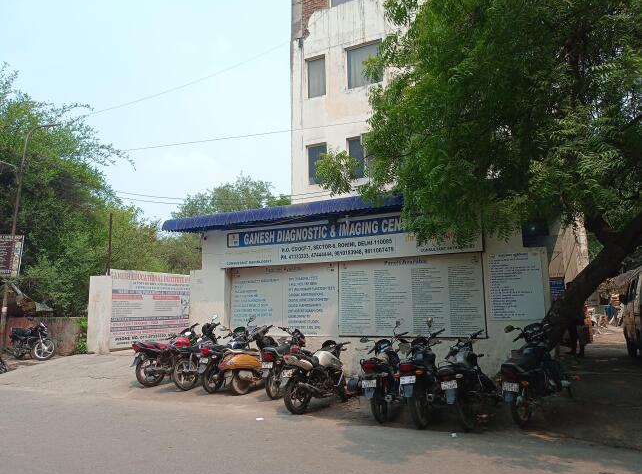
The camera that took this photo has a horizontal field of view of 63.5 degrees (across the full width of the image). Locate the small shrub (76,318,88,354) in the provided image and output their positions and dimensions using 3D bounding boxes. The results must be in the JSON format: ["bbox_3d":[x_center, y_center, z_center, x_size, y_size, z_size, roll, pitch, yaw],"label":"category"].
[{"bbox_3d":[-6.483,2.678,14.100,0.500,0.980,0.500,-5,-9,28],"label":"small shrub"}]

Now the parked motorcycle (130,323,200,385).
[{"bbox_3d":[-3.147,2.569,11.179,0.750,1.120,1.980,-8,-10,41],"label":"parked motorcycle"}]

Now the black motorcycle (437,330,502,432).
[{"bbox_3d":[1.899,1.796,6.679,0.750,1.120,1.980,-5,-10,27],"label":"black motorcycle"}]

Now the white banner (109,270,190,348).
[{"bbox_3d":[-4.959,2.109,15.408,0.050,2.120,3.333,-4,-9,24],"label":"white banner"}]

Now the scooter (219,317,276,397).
[{"bbox_3d":[-1.155,2.040,8.922,0.700,1.150,1.760,-4,-10,23],"label":"scooter"}]

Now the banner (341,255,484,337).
[{"bbox_3d":[1.658,1.163,9.989,2.925,1.536,0.060,-5,-9,28],"label":"banner"}]

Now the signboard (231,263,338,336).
[{"bbox_3d":[-0.878,1.408,11.491,2.825,1.539,0.050,-5,-9,28],"label":"signboard"}]

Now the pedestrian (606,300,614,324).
[{"bbox_3d":[15.956,4.134,28.589,0.500,1.620,0.350,-5,-10,25],"label":"pedestrian"}]

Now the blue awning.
[{"bbox_3d":[-0.658,-0.508,11.020,6.400,0.380,0.900,-5,-9,28],"label":"blue awning"}]

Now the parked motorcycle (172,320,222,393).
[{"bbox_3d":[-2.323,2.428,10.504,0.750,1.150,1.980,-5,-9,29],"label":"parked motorcycle"}]

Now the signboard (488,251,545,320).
[{"bbox_3d":[2.934,0.736,7.815,0.773,1.009,0.030,-5,-10,25],"label":"signboard"}]

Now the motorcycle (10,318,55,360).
[{"bbox_3d":[-8.017,2.870,14.405,1.950,1.080,0.720,-5,-9,29],"label":"motorcycle"}]

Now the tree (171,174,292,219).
[{"bbox_3d":[-5.362,1.216,33.128,7.800,10.898,7.800,0,-9,0],"label":"tree"}]

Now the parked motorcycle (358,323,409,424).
[{"bbox_3d":[0.838,1.859,7.257,0.750,1.200,1.970,-3,-10,16],"label":"parked motorcycle"}]

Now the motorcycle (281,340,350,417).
[{"bbox_3d":[-0.032,2.030,7.828,0.750,1.060,1.970,-6,-11,32],"label":"motorcycle"}]

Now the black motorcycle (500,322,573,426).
[{"bbox_3d":[2.816,1.829,6.901,0.760,1.130,1.980,-6,-10,35],"label":"black motorcycle"}]

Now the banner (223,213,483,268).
[{"bbox_3d":[0.305,0.091,9.195,4.942,0.687,0.120,-5,-10,25],"label":"banner"}]

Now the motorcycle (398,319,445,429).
[{"bbox_3d":[1.335,1.786,6.835,0.760,1.200,1.980,-4,-10,21],"label":"motorcycle"}]

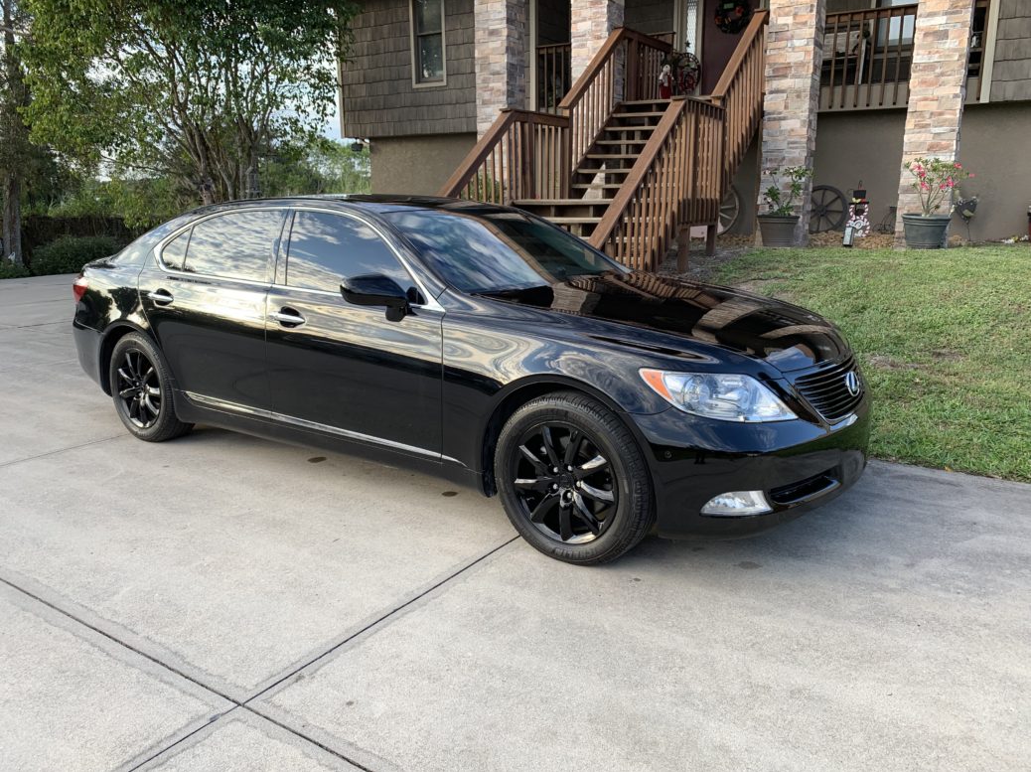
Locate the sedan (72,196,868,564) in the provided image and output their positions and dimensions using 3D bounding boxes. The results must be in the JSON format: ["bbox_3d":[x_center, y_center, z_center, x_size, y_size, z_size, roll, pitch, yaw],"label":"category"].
[{"bbox_3d":[-0.632,-0.366,4.612,5.070,1.470,1.920,8,15,34],"label":"sedan"}]

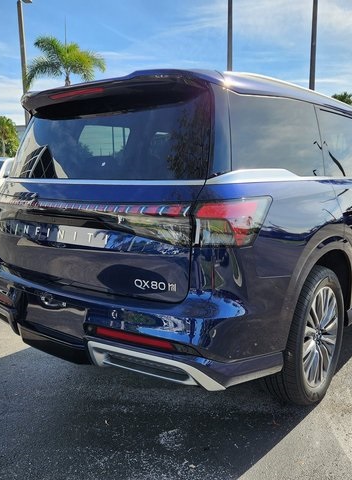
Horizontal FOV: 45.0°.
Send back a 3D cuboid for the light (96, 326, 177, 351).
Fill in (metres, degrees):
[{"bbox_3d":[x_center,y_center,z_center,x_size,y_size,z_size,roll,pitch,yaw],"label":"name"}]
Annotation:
[{"bbox_3d":[-0.183,0.446,1.897,0.430,0.055,0.070,5,11,31],"label":"light"}]

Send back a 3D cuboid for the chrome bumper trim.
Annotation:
[{"bbox_3d":[-0.100,0.559,1.913,0.670,0.150,0.220,5,11,30],"label":"chrome bumper trim"}]

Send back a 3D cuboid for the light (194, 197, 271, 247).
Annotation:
[{"bbox_3d":[0.238,-0.075,1.820,0.220,0.220,0.400,5,11,30],"label":"light"}]

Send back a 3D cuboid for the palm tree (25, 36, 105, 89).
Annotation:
[{"bbox_3d":[-5.832,-6.606,23.371,4.200,8.421,4.200,-2,9,-13],"label":"palm tree"}]

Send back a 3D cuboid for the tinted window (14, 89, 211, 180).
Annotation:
[{"bbox_3d":[-0.476,-0.535,2.304,1.500,0.430,0.160,7,-8,38],"label":"tinted window"}]

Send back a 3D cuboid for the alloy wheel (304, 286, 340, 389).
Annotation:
[{"bbox_3d":[0.800,0.571,2.600,0.200,0.600,0.600,7,12,38],"label":"alloy wheel"}]

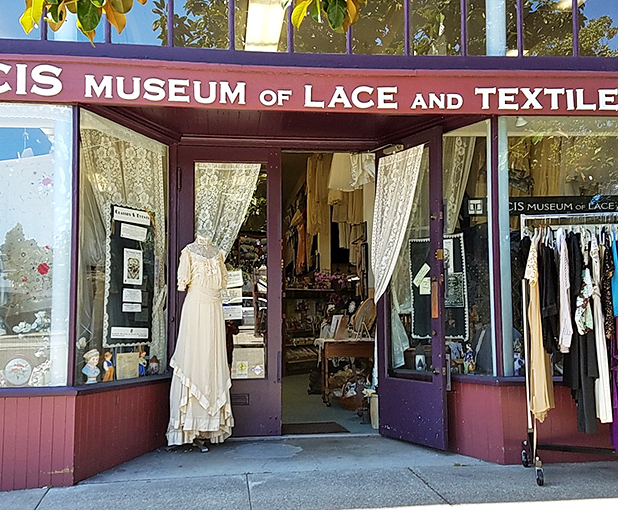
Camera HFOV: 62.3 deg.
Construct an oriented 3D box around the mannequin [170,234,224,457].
[{"bbox_3d":[-0.795,0.635,3.706,0.400,1.553,0.330,2,-5,-27],"label":"mannequin"}]

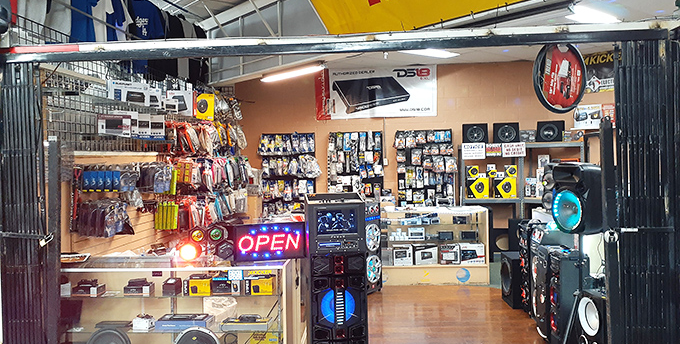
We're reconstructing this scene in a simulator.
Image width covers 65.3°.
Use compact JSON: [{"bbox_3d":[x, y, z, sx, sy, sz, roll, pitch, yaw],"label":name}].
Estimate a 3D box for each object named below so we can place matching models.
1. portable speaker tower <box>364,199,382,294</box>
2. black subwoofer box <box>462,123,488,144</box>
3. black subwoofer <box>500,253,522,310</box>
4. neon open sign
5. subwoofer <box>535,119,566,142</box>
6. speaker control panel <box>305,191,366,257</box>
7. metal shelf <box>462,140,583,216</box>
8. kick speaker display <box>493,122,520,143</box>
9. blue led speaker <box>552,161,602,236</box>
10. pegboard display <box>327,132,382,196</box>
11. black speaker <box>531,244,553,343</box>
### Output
[{"bbox_3d":[0.247,0.923,6.551,0.360,1.130,0.390,0,2,35],"label":"portable speaker tower"},{"bbox_3d":[2.171,-0.620,8.500,0.395,0.310,0.300,-1,2,9],"label":"black subwoofer box"},{"bbox_3d":[2.060,1.208,5.903,0.380,0.520,0.430,-1,1,5],"label":"black subwoofer"},{"bbox_3d":[-0.485,0.490,3.700,0.500,0.250,0.030,-2,2,-18],"label":"neon open sign"},{"bbox_3d":[3.254,-0.632,8.200,0.410,0.310,0.300,0,2,27],"label":"subwoofer"},{"bbox_3d":[-0.037,0.351,3.730,0.390,0.390,0.320,-1,1,-7],"label":"speaker control panel"},{"bbox_3d":[2.820,0.476,8.300,1.820,1.830,0.550,-1,2,13],"label":"metal shelf"},{"bbox_3d":[2.610,-0.606,8.334,0.398,0.317,0.340,-1,2,15],"label":"kick speaker display"},{"bbox_3d":[1.840,0.202,4.050,0.290,0.535,0.355,-2,2,-22],"label":"blue led speaker"},{"bbox_3d":[0.277,-0.015,8.753,0.891,1.280,0.160,-1,1,4],"label":"pegboard display"},{"bbox_3d":[2.032,1.080,4.892,0.350,0.830,0.460,-1,1,0],"label":"black speaker"}]

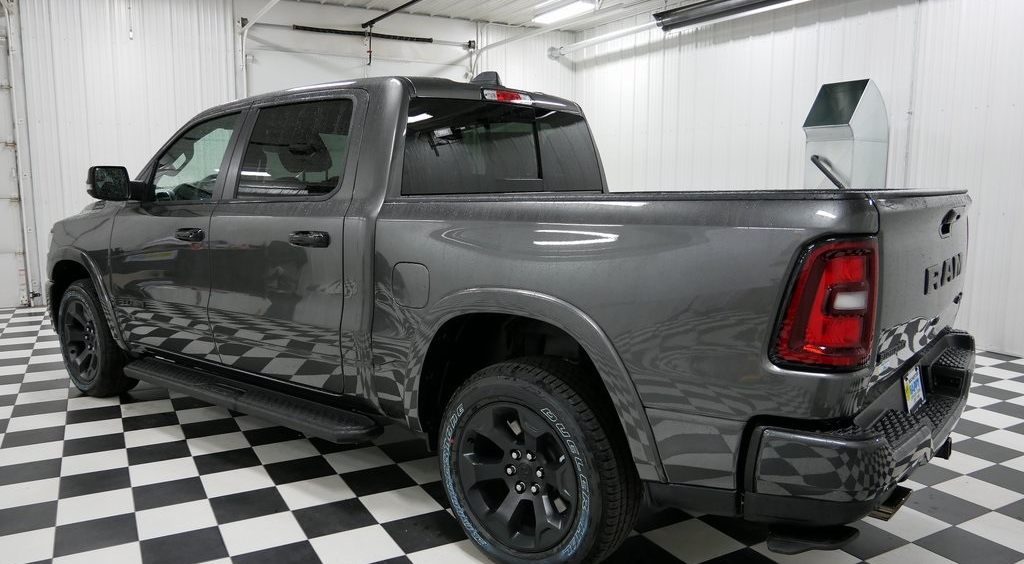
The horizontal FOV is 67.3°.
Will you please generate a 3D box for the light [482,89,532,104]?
[{"bbox_3d":[-0.028,-0.949,3.945,0.060,0.055,0.380,6,10,37],"label":"light"}]

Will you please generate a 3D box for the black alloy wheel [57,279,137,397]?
[{"bbox_3d":[-2.768,0.366,5.166,0.810,0.800,0.280,6,10,37],"label":"black alloy wheel"}]

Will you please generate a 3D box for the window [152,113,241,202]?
[{"bbox_3d":[-1.700,-0.671,4.135,0.740,0.460,0.050,6,-5,38],"label":"window"}]

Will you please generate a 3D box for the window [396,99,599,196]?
[{"bbox_3d":[0.008,-0.662,3.893,0.070,0.440,1.560,-6,2,39],"label":"window"}]

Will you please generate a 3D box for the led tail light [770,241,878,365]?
[{"bbox_3d":[0.878,0.048,2.159,0.240,0.380,0.210,6,10,37],"label":"led tail light"}]

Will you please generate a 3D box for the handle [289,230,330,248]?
[{"bbox_3d":[-0.888,-0.187,3.378,0.240,0.070,0.055,6,10,38],"label":"handle"}]

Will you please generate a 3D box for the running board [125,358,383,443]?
[{"bbox_3d":[-1.438,0.606,4.051,2.120,0.075,0.240,6,10,37],"label":"running board"}]

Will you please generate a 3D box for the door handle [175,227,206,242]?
[{"bbox_3d":[-1.681,-0.245,4.016,0.240,0.066,0.055,6,10,38],"label":"door handle"}]

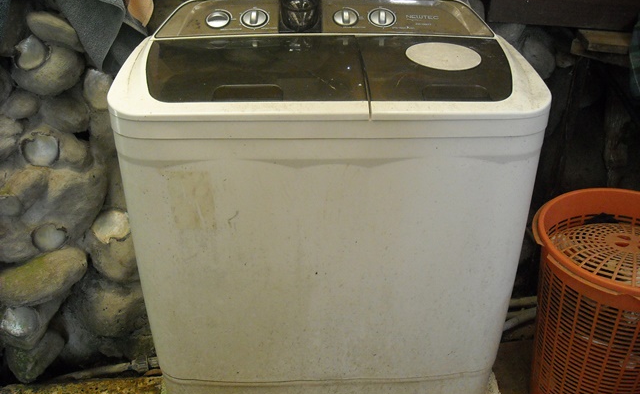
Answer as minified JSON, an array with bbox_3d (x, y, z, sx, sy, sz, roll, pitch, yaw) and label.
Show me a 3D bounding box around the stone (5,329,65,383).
[{"bbox_3d":[-0.746,0.417,1.690,0.145,0.130,0.120,-1,28,0],"label":"stone"}]

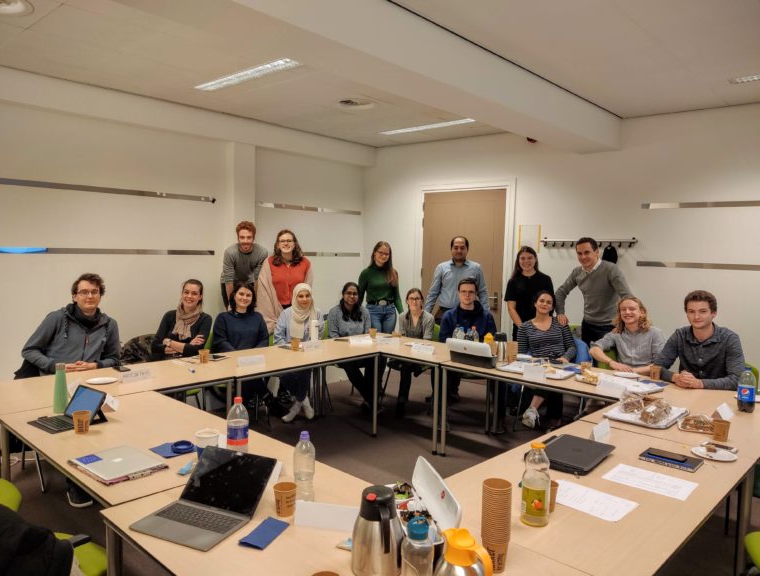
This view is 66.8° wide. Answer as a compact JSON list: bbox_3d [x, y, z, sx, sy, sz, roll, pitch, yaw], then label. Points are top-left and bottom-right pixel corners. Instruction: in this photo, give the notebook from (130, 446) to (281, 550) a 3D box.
[{"bbox_3d":[-0.561,0.669,1.870,0.304,0.163,0.350,3,5,24],"label":"notebook"}]

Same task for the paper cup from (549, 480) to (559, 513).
[{"bbox_3d":[0.580,0.728,2.007,0.078,0.090,0.078,2,4,0],"label":"paper cup"}]

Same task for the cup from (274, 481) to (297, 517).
[{"bbox_3d":[-0.314,0.708,1.924,0.078,0.091,0.078,2,4,0],"label":"cup"}]

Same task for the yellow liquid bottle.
[{"bbox_3d":[0.520,0.648,1.914,0.091,0.260,0.091,6,6,43],"label":"yellow liquid bottle"}]

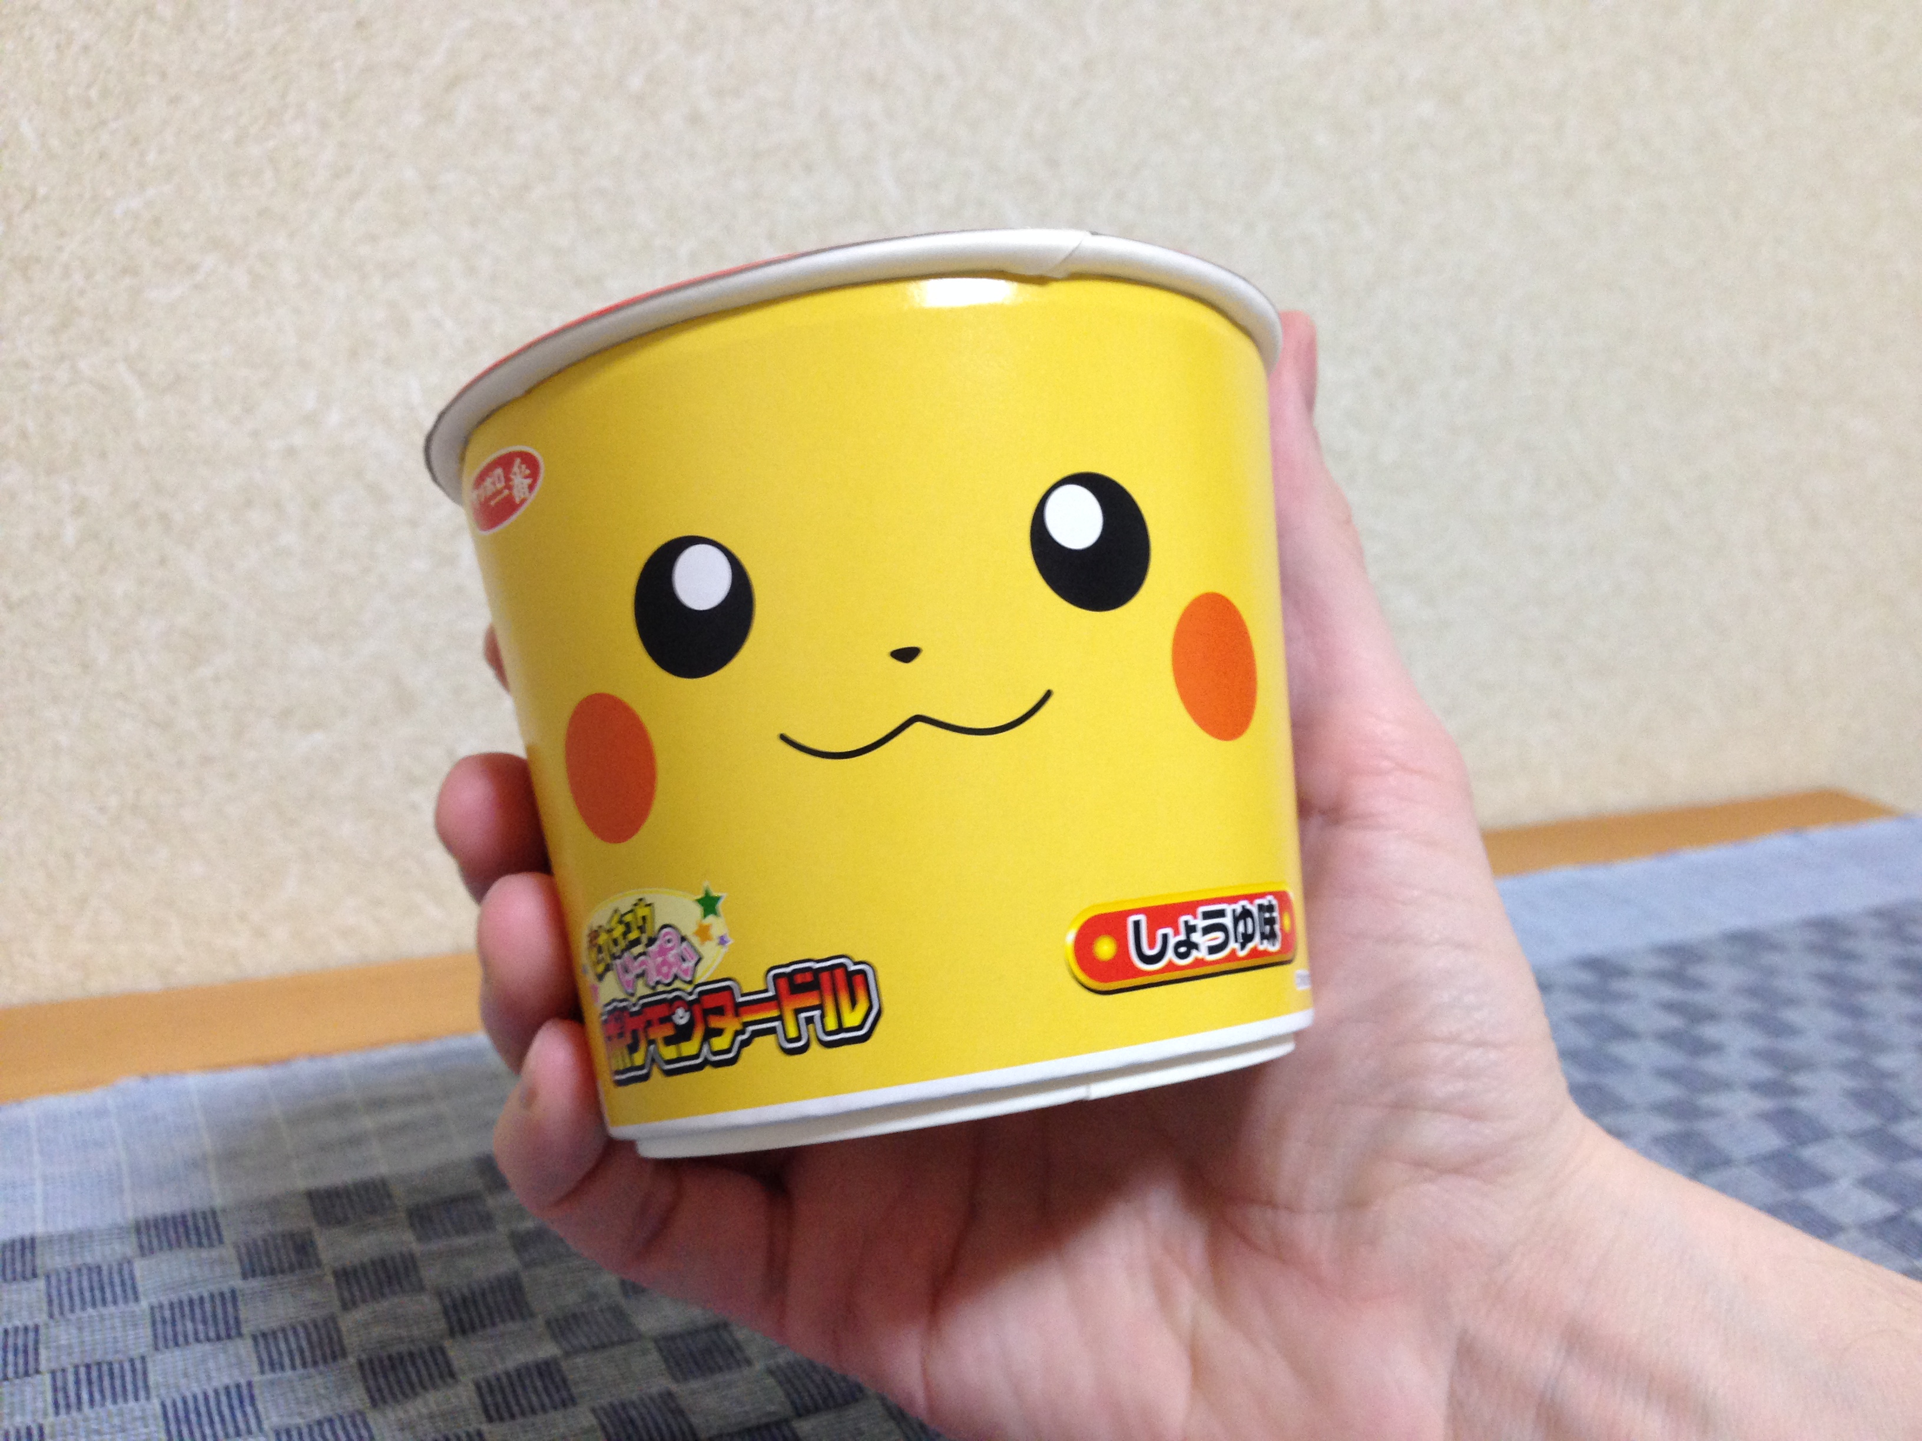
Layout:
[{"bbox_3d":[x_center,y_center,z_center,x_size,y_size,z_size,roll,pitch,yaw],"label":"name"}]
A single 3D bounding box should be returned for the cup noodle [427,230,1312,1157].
[{"bbox_3d":[-0.005,0.003,0.204,0.096,0.079,0.096,-9,-9,-2],"label":"cup noodle"}]

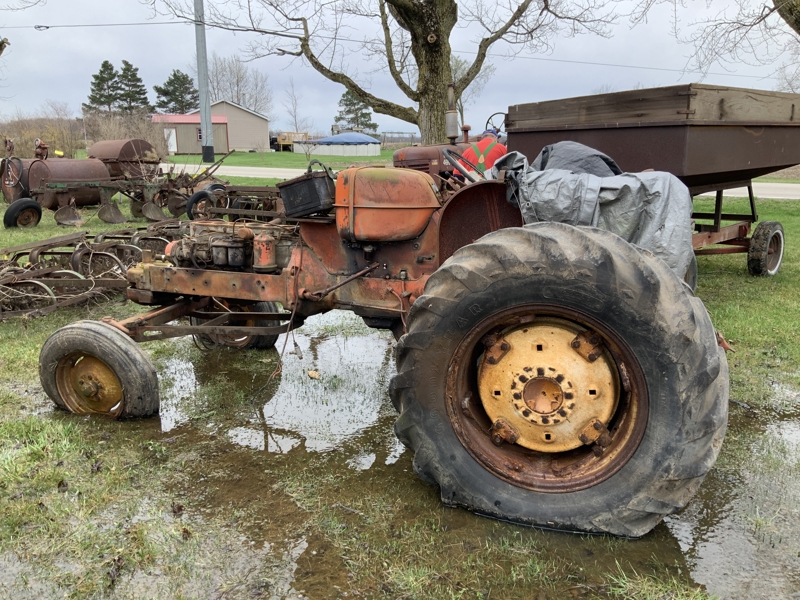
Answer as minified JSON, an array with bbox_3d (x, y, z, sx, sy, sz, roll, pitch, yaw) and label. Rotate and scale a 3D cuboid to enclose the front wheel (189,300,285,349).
[{"bbox_3d":[-1.250,0.116,5.085,0.710,0.670,0.180,4,14,18],"label":"front wheel"}]

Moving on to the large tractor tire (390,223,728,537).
[{"bbox_3d":[0.598,0.252,2.704,1.340,1.200,0.420,4,14,18],"label":"large tractor tire"}]

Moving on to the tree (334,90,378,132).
[{"bbox_3d":[-5.771,-23.743,88.921,5.800,7.800,5.800,-1,13,-3],"label":"tree"}]

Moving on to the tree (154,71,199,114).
[{"bbox_3d":[-27.450,-23.263,82.868,6.000,9.700,6.000,-4,14,-17],"label":"tree"}]

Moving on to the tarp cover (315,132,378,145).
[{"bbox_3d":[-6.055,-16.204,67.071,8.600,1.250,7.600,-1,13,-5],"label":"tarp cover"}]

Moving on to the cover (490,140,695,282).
[{"bbox_3d":[0.923,-0.417,3.230,0.920,0.680,1.100,4,14,18],"label":"cover"}]

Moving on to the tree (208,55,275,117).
[{"bbox_3d":[-23.002,-28.344,96.051,10.500,13.400,9.500,-3,14,-13],"label":"tree"}]

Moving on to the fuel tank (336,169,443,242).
[{"bbox_3d":[-0.021,-0.547,3.736,0.520,0.400,0.480,4,14,18],"label":"fuel tank"}]

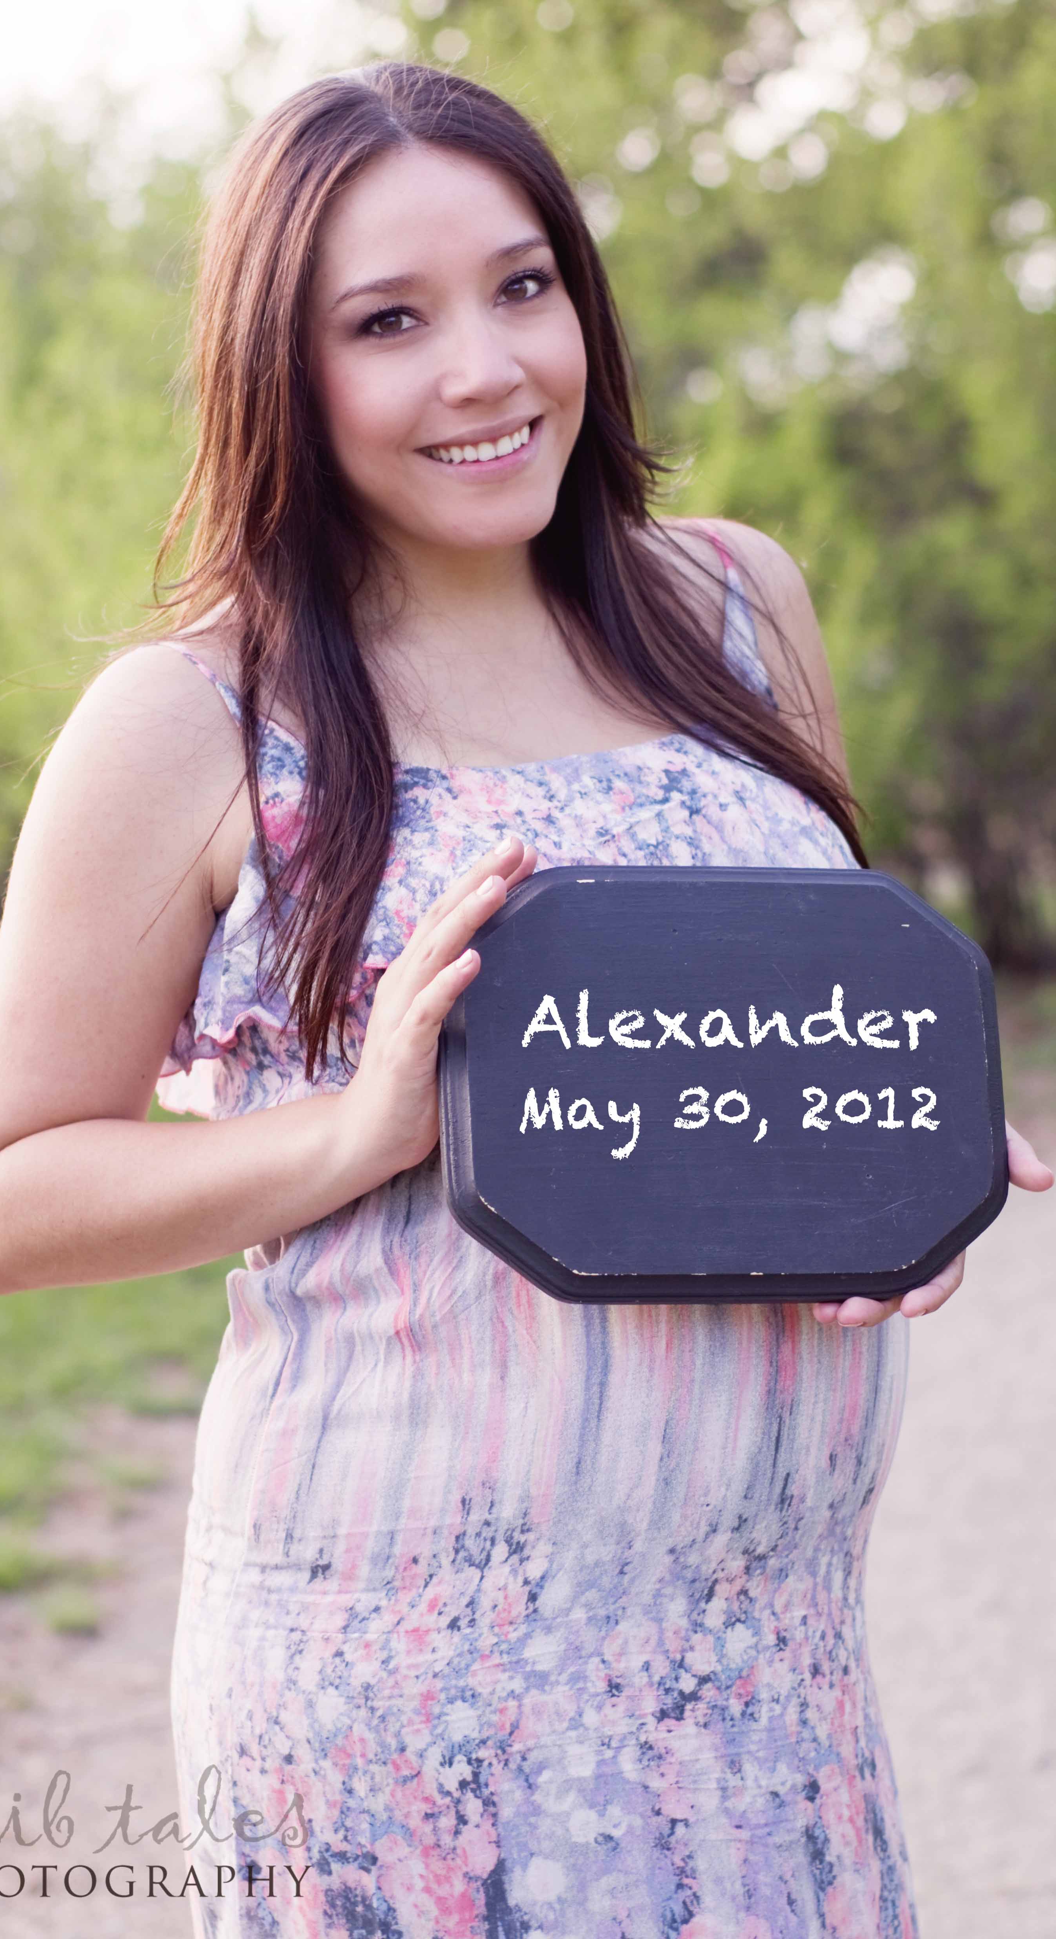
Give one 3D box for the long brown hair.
[{"bbox_3d":[-0.011,-0.194,1.950,0.310,0.490,0.250,-4,2,-21],"label":"long brown hair"}]

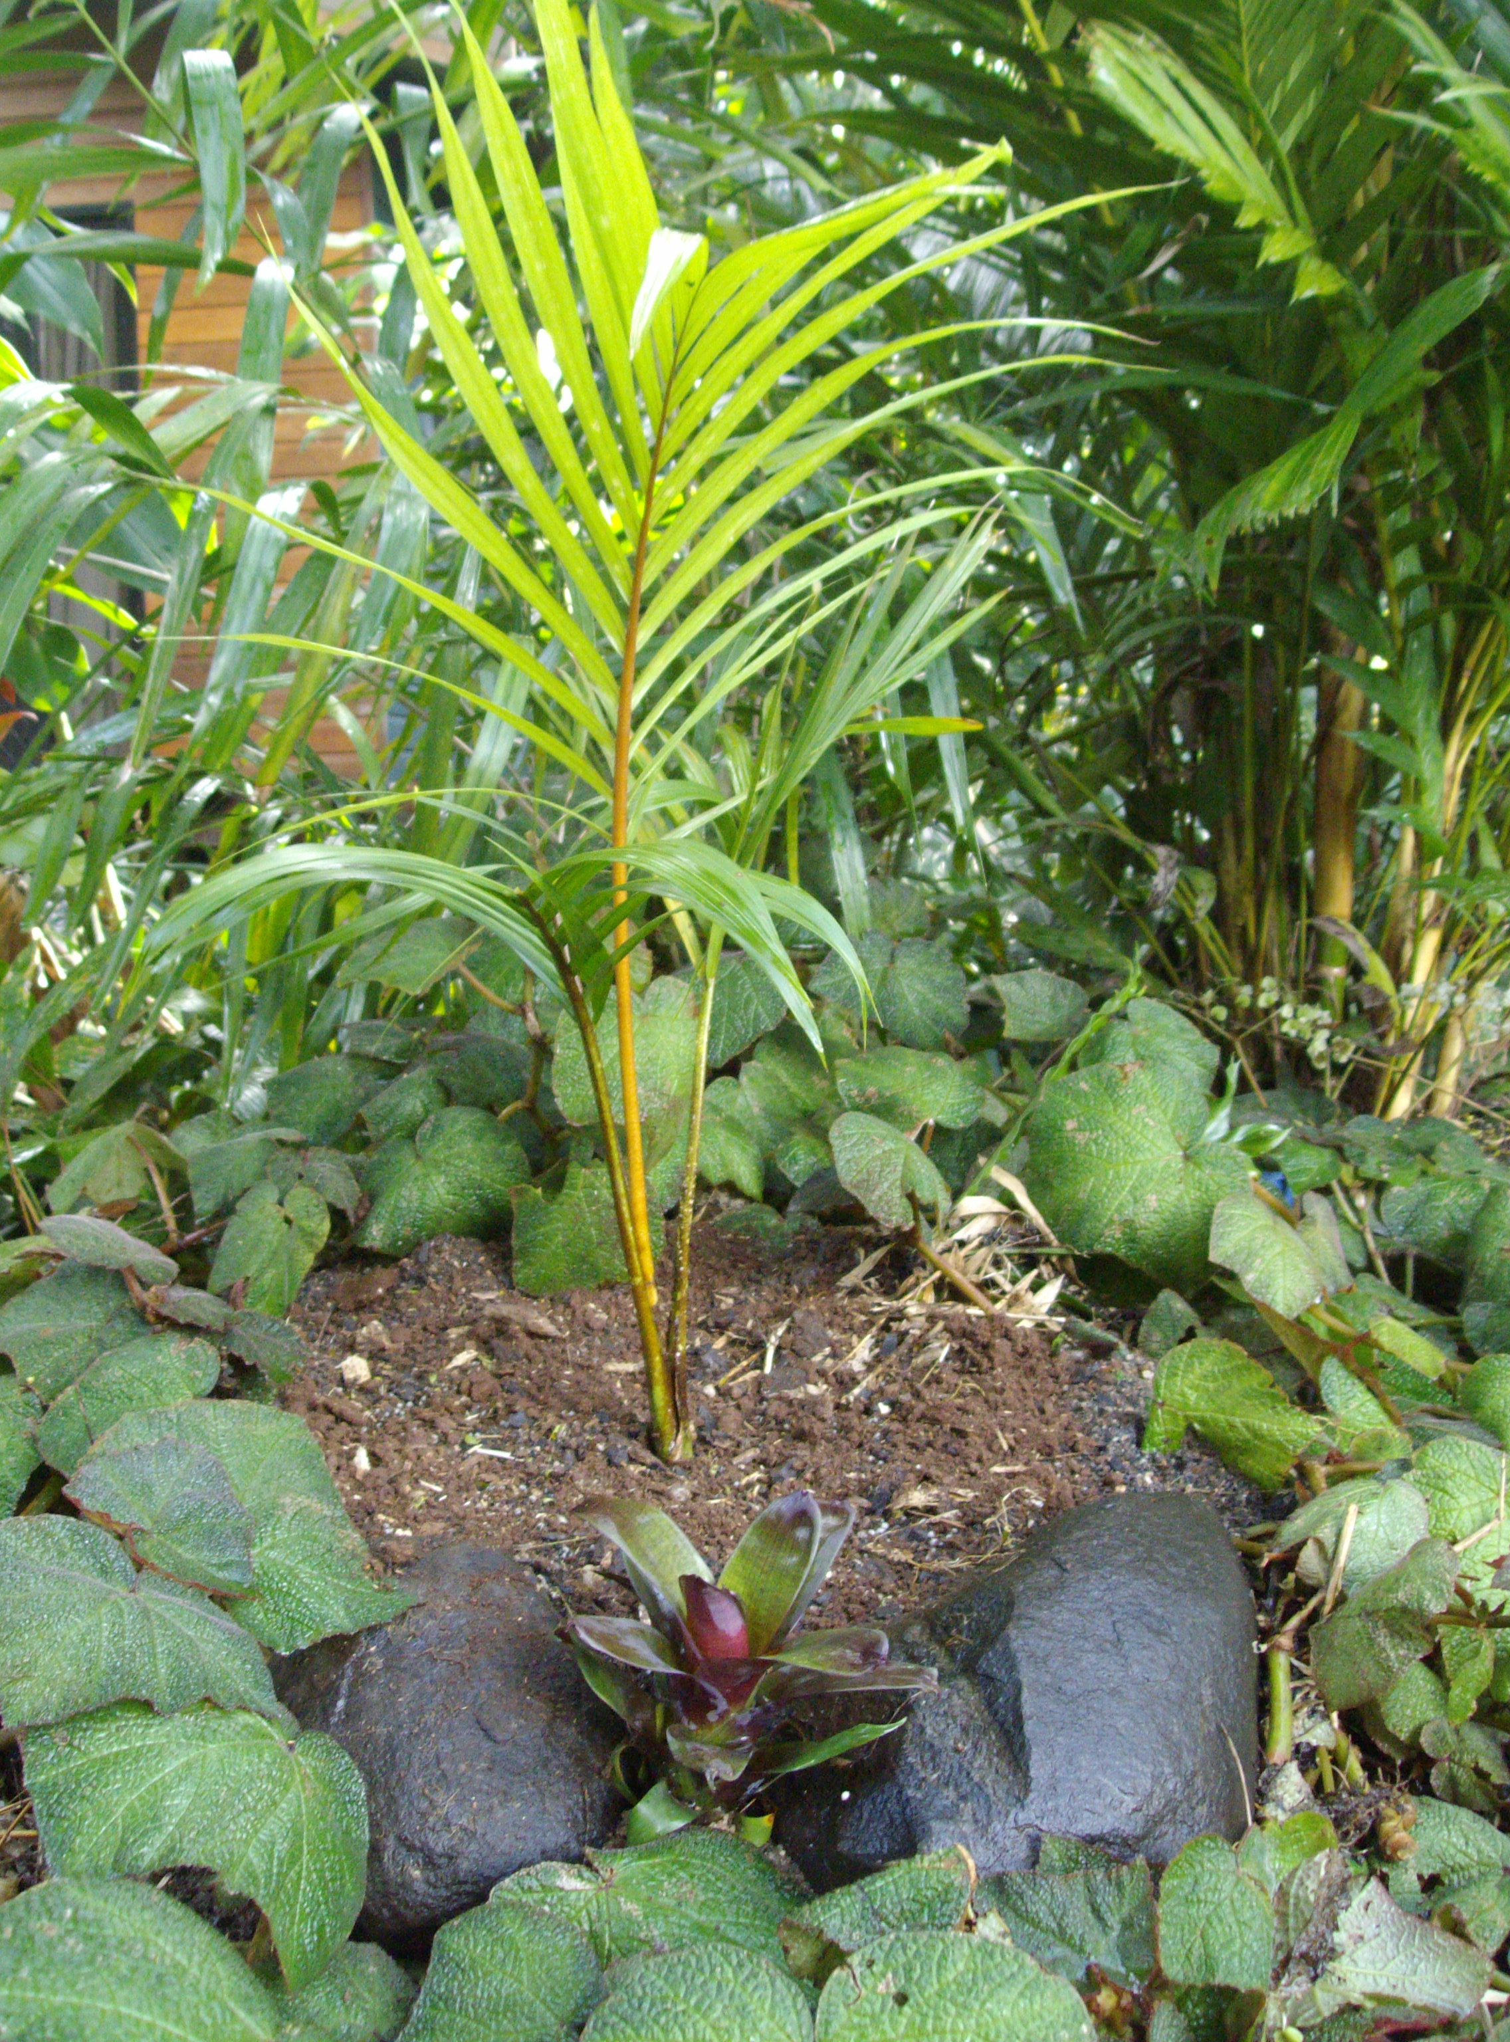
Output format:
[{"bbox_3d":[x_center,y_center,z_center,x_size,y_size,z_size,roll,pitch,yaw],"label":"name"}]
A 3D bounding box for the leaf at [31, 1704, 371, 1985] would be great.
[{"bbox_3d":[-0.310,0.462,1.209,0.162,0.060,0.206,-27,62,-23],"label":"leaf"}]

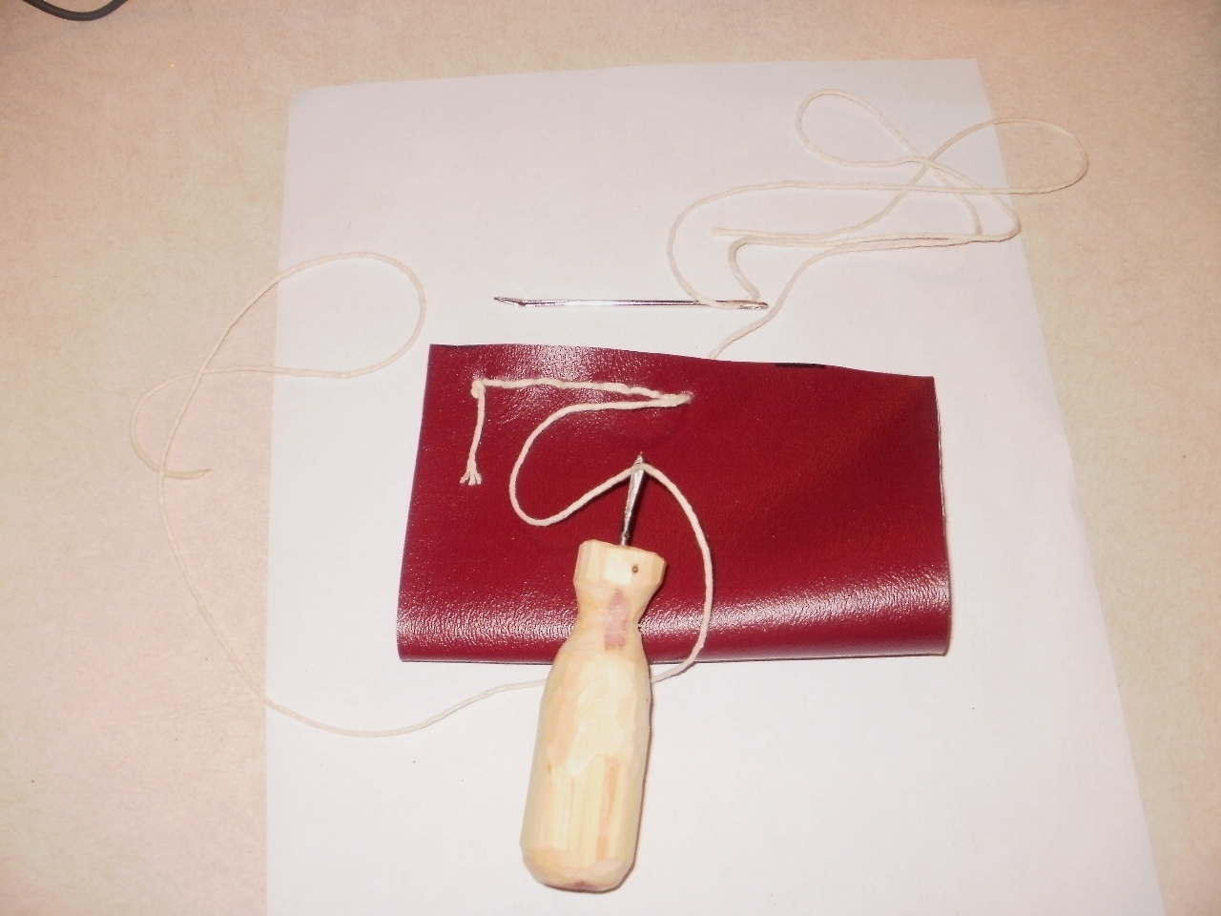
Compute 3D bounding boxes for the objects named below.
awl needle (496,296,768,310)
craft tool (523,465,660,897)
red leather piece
[{"bbox_3d":[0.006,-0.043,0.352,0.076,0.002,0.003,0,68,-1],"label":"awl needle"},{"bbox_3d":[0.000,0.048,0.300,0.026,0.026,0.103,8,72,2],"label":"craft tool"},{"bbox_3d":[0.018,0.012,0.325,0.135,0.011,0.085,2,68,0],"label":"red leather piece"}]

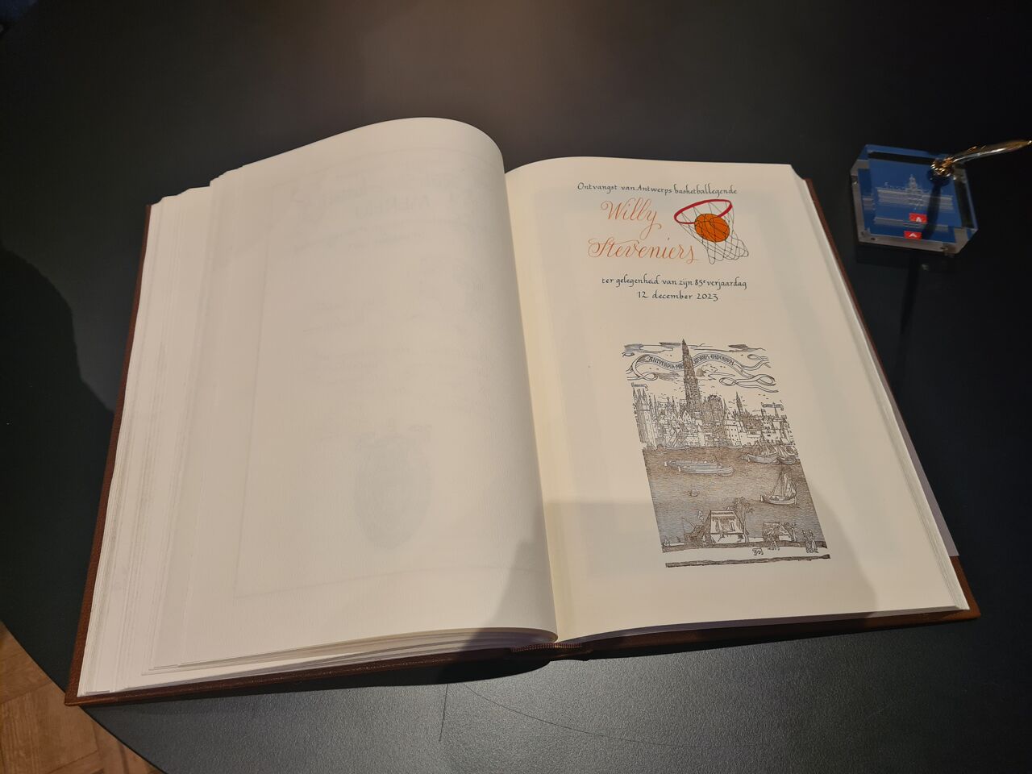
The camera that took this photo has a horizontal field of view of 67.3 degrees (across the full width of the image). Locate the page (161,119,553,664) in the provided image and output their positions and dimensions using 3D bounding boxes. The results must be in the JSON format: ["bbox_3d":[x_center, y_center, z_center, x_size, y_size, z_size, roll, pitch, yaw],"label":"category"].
[{"bbox_3d":[-0.106,-0.018,0.550,0.241,0.075,0.394,-4,61,-5],"label":"page"}]

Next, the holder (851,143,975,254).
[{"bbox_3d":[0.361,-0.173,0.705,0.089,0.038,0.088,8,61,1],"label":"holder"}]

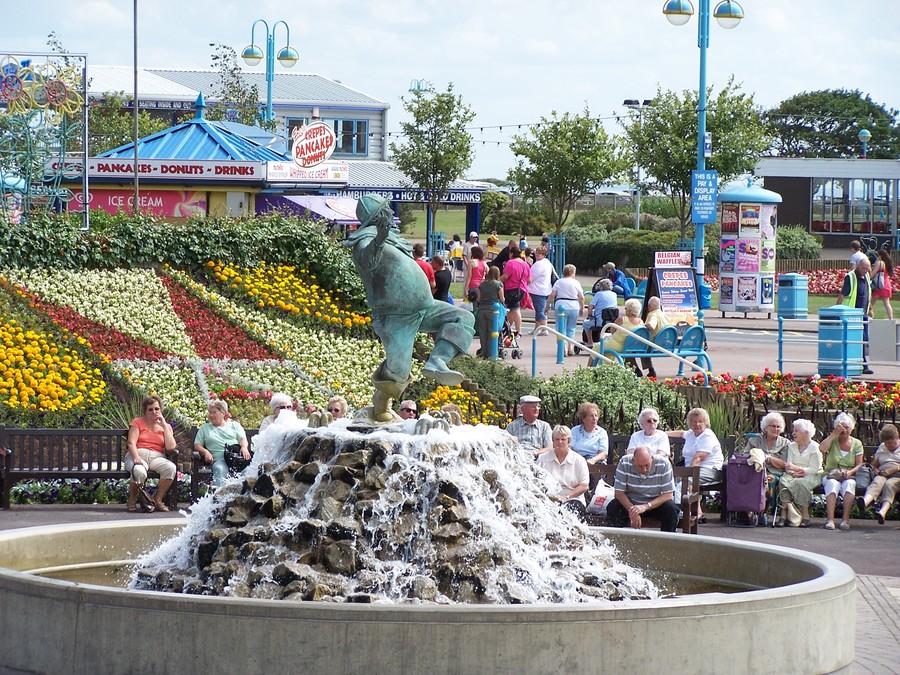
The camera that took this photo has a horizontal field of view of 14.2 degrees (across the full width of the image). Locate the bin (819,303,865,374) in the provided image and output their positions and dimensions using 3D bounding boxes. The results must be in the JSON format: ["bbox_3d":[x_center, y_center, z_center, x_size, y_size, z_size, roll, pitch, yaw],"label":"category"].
[{"bbox_3d":[6.121,0.047,56.500,0.500,1.090,0.500,3,3,40],"label":"bin"}]

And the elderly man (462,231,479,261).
[{"bbox_3d":[0.454,-1.461,80.000,0.380,1.750,0.520,3,3,45],"label":"elderly man"}]

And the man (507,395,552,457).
[{"bbox_3d":[0.845,1.313,38.400,0.550,1.280,0.800,1,3,-5],"label":"man"}]

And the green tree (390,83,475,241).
[{"bbox_3d":[-0.402,-3.273,83.000,1.950,5.150,1.950,1,2,0],"label":"green tree"}]

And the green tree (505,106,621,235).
[{"bbox_3d":[2.616,-2.858,80.450,2.700,4.550,2.700,1,3,0],"label":"green tree"}]

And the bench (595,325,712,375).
[{"bbox_3d":[3.029,0.194,53.800,1.750,0.790,0.680,-1,3,-37],"label":"bench"}]

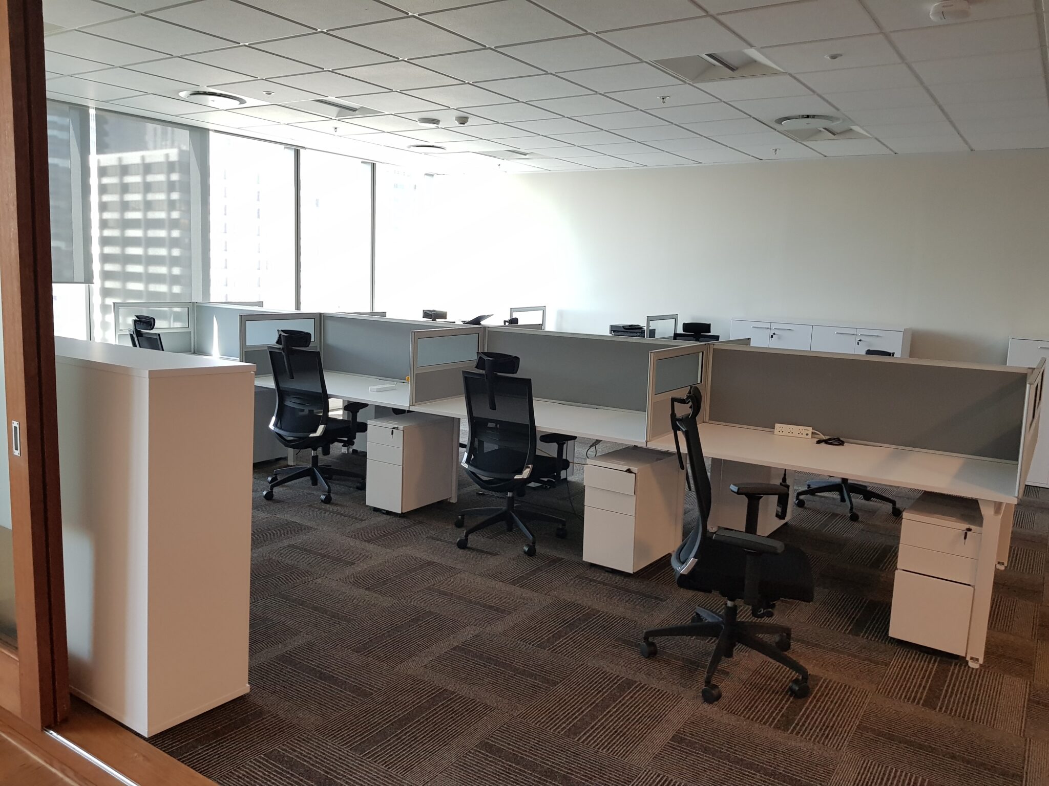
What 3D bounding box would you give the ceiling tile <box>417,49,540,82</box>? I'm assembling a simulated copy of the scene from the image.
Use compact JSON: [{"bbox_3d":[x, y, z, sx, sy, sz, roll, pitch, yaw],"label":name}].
[{"bbox_3d":[-0.260,-1.883,4.517,0.590,0.020,0.590,8,11,33],"label":"ceiling tile"}]

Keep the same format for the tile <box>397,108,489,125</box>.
[{"bbox_3d":[-0.599,-2.132,6.092,0.600,0.020,0.600,8,11,33],"label":"tile"}]

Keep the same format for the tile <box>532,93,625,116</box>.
[{"bbox_3d":[0.404,-2.019,5.514,0.590,0.020,0.590,8,11,33],"label":"tile"}]

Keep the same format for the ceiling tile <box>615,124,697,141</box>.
[{"bbox_3d":[1.080,-2.166,6.527,0.600,0.020,0.600,8,10,33],"label":"ceiling tile"}]

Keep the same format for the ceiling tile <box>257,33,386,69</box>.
[{"bbox_3d":[-1.113,-1.904,4.367,0.600,0.020,0.600,8,10,33],"label":"ceiling tile"}]

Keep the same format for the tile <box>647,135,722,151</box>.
[{"bbox_3d":[1.417,-2.234,7.020,0.600,0.020,0.600,8,10,33],"label":"tile"}]

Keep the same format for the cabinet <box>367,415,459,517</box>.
[{"bbox_3d":[-0.743,0.458,5.126,0.303,0.590,0.478,8,11,33],"label":"cabinet"}]

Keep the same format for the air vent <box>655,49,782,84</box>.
[{"bbox_3d":[1.073,-1.822,4.335,0.590,0.060,0.590,8,10,33],"label":"air vent"}]

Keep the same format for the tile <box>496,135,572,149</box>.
[{"bbox_3d":[0.060,-2.296,7.189,0.590,0.020,0.590,8,11,33],"label":"tile"}]

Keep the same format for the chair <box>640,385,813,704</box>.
[{"bbox_3d":[0.850,0.550,3.134,0.690,1.145,0.670,5,9,17],"label":"chair"}]

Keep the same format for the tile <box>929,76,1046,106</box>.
[{"bbox_3d":[2.694,-1.744,4.582,0.600,0.020,0.600,8,10,34],"label":"tile"}]

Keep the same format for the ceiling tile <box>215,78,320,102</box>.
[{"bbox_3d":[-1.756,-2.079,5.460,0.600,0.020,0.600,8,11,33],"label":"ceiling tile"}]

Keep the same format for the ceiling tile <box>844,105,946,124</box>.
[{"bbox_3d":[2.564,-1.931,5.499,0.590,0.020,0.590,8,10,33],"label":"ceiling tile"}]

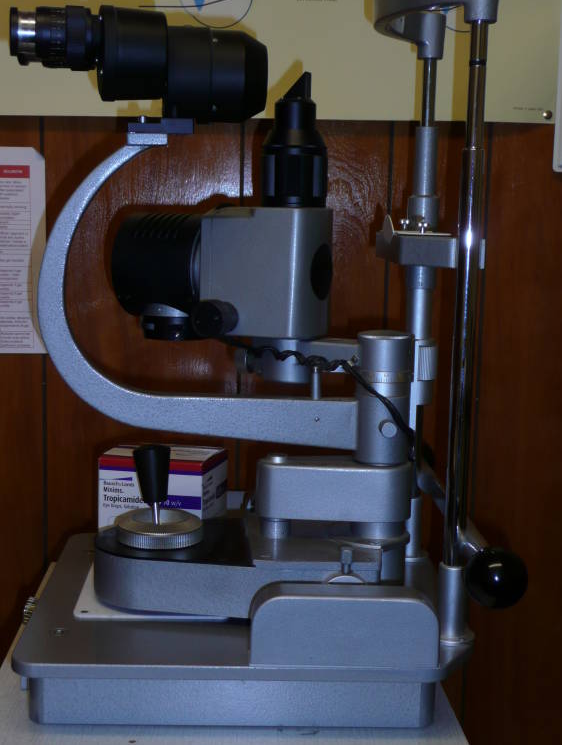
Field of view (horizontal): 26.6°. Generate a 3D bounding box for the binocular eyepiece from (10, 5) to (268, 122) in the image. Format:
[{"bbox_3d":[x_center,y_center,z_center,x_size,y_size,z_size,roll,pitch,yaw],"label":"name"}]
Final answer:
[{"bbox_3d":[-0.099,-0.220,0.861,0.179,0.076,0.115,1,8,-5],"label":"binocular eyepiece"}]

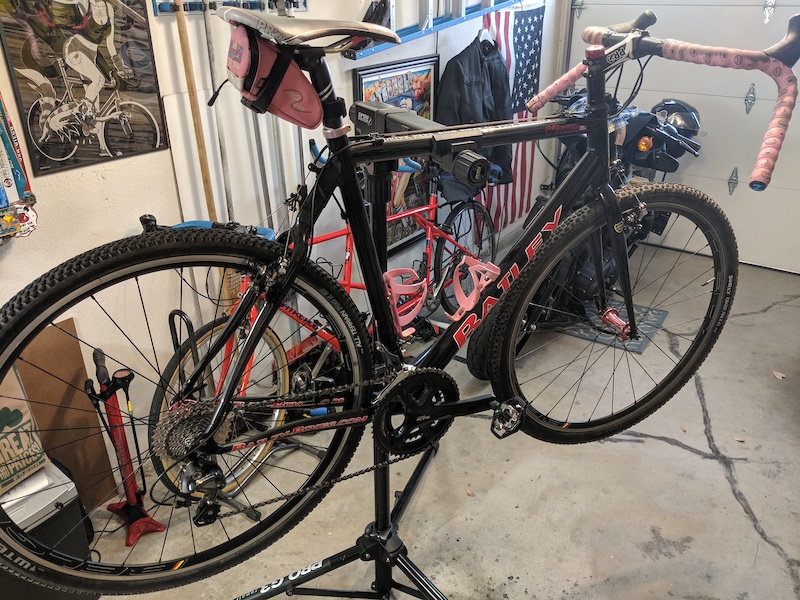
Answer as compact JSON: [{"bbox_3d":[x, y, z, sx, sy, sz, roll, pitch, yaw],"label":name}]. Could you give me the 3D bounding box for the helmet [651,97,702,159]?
[{"bbox_3d":[1.513,-0.940,3.420,0.250,0.270,0.320,-18,41,-29],"label":"helmet"}]

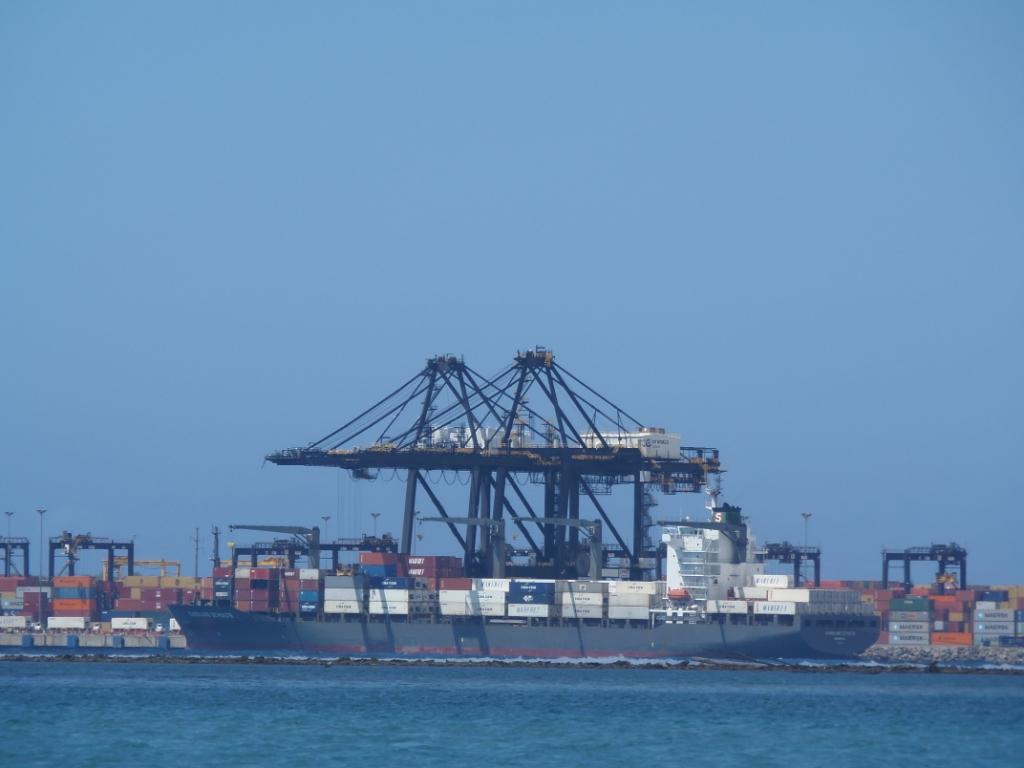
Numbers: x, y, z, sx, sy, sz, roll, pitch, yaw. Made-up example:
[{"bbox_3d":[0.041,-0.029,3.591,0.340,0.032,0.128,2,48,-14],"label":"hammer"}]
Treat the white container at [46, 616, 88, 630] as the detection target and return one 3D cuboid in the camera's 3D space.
[{"bbox_3d":[-113.700,61.280,2916.750,12.190,2.900,2.440,0,-1,38],"label":"white container"}]

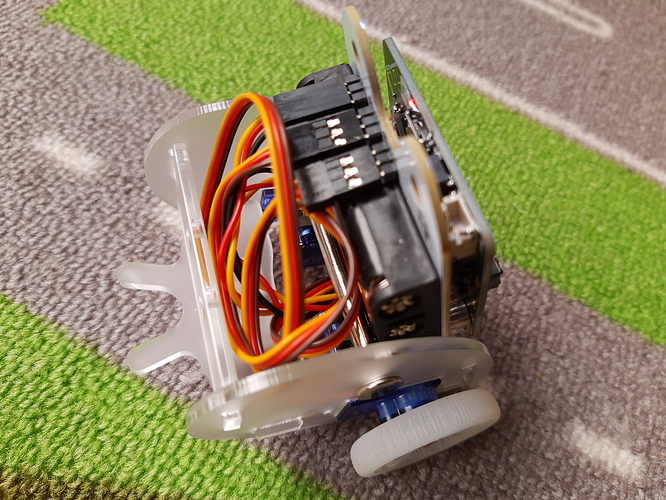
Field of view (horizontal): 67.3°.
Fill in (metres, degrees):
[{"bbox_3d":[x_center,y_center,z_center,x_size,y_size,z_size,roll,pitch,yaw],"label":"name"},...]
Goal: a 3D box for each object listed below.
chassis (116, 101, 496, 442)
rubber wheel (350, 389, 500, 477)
[{"bbox_3d":[-0.009,0.006,0.126,0.086,0.054,0.067,-9,61,-19],"label":"chassis"},{"bbox_3d":[0.022,0.044,0.119,0.035,0.035,0.007,-9,61,-19],"label":"rubber wheel"}]

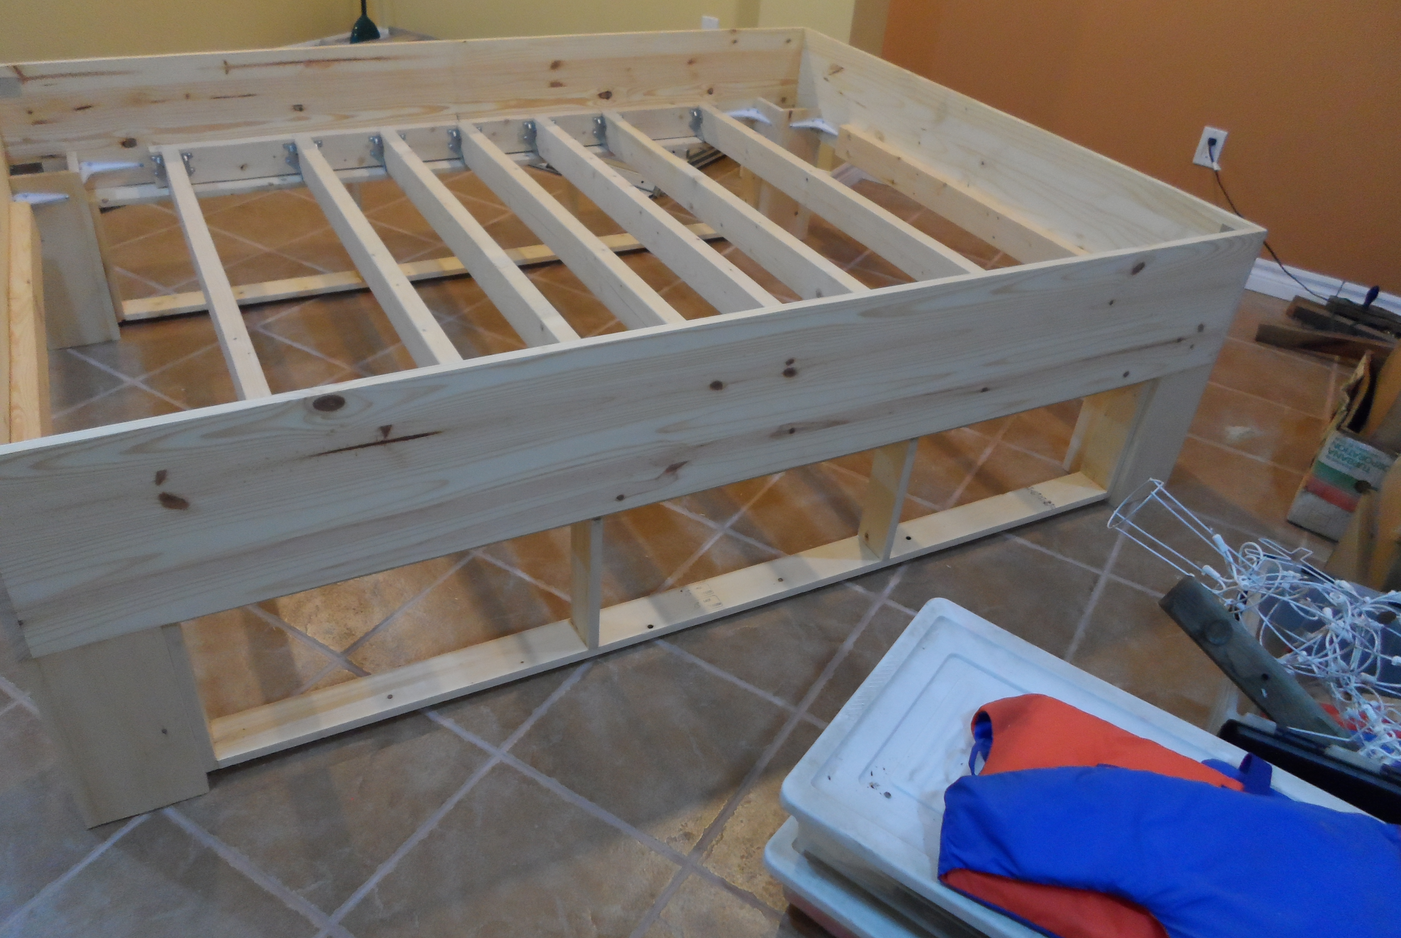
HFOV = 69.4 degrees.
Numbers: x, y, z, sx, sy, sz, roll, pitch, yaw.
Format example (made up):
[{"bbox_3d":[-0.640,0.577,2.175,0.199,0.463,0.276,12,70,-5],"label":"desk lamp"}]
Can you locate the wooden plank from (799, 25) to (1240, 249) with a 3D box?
[{"bbox_3d":[0.671,-0.761,2.519,0.020,0.287,1.570,-14,39,-24],"label":"wooden plank"}]

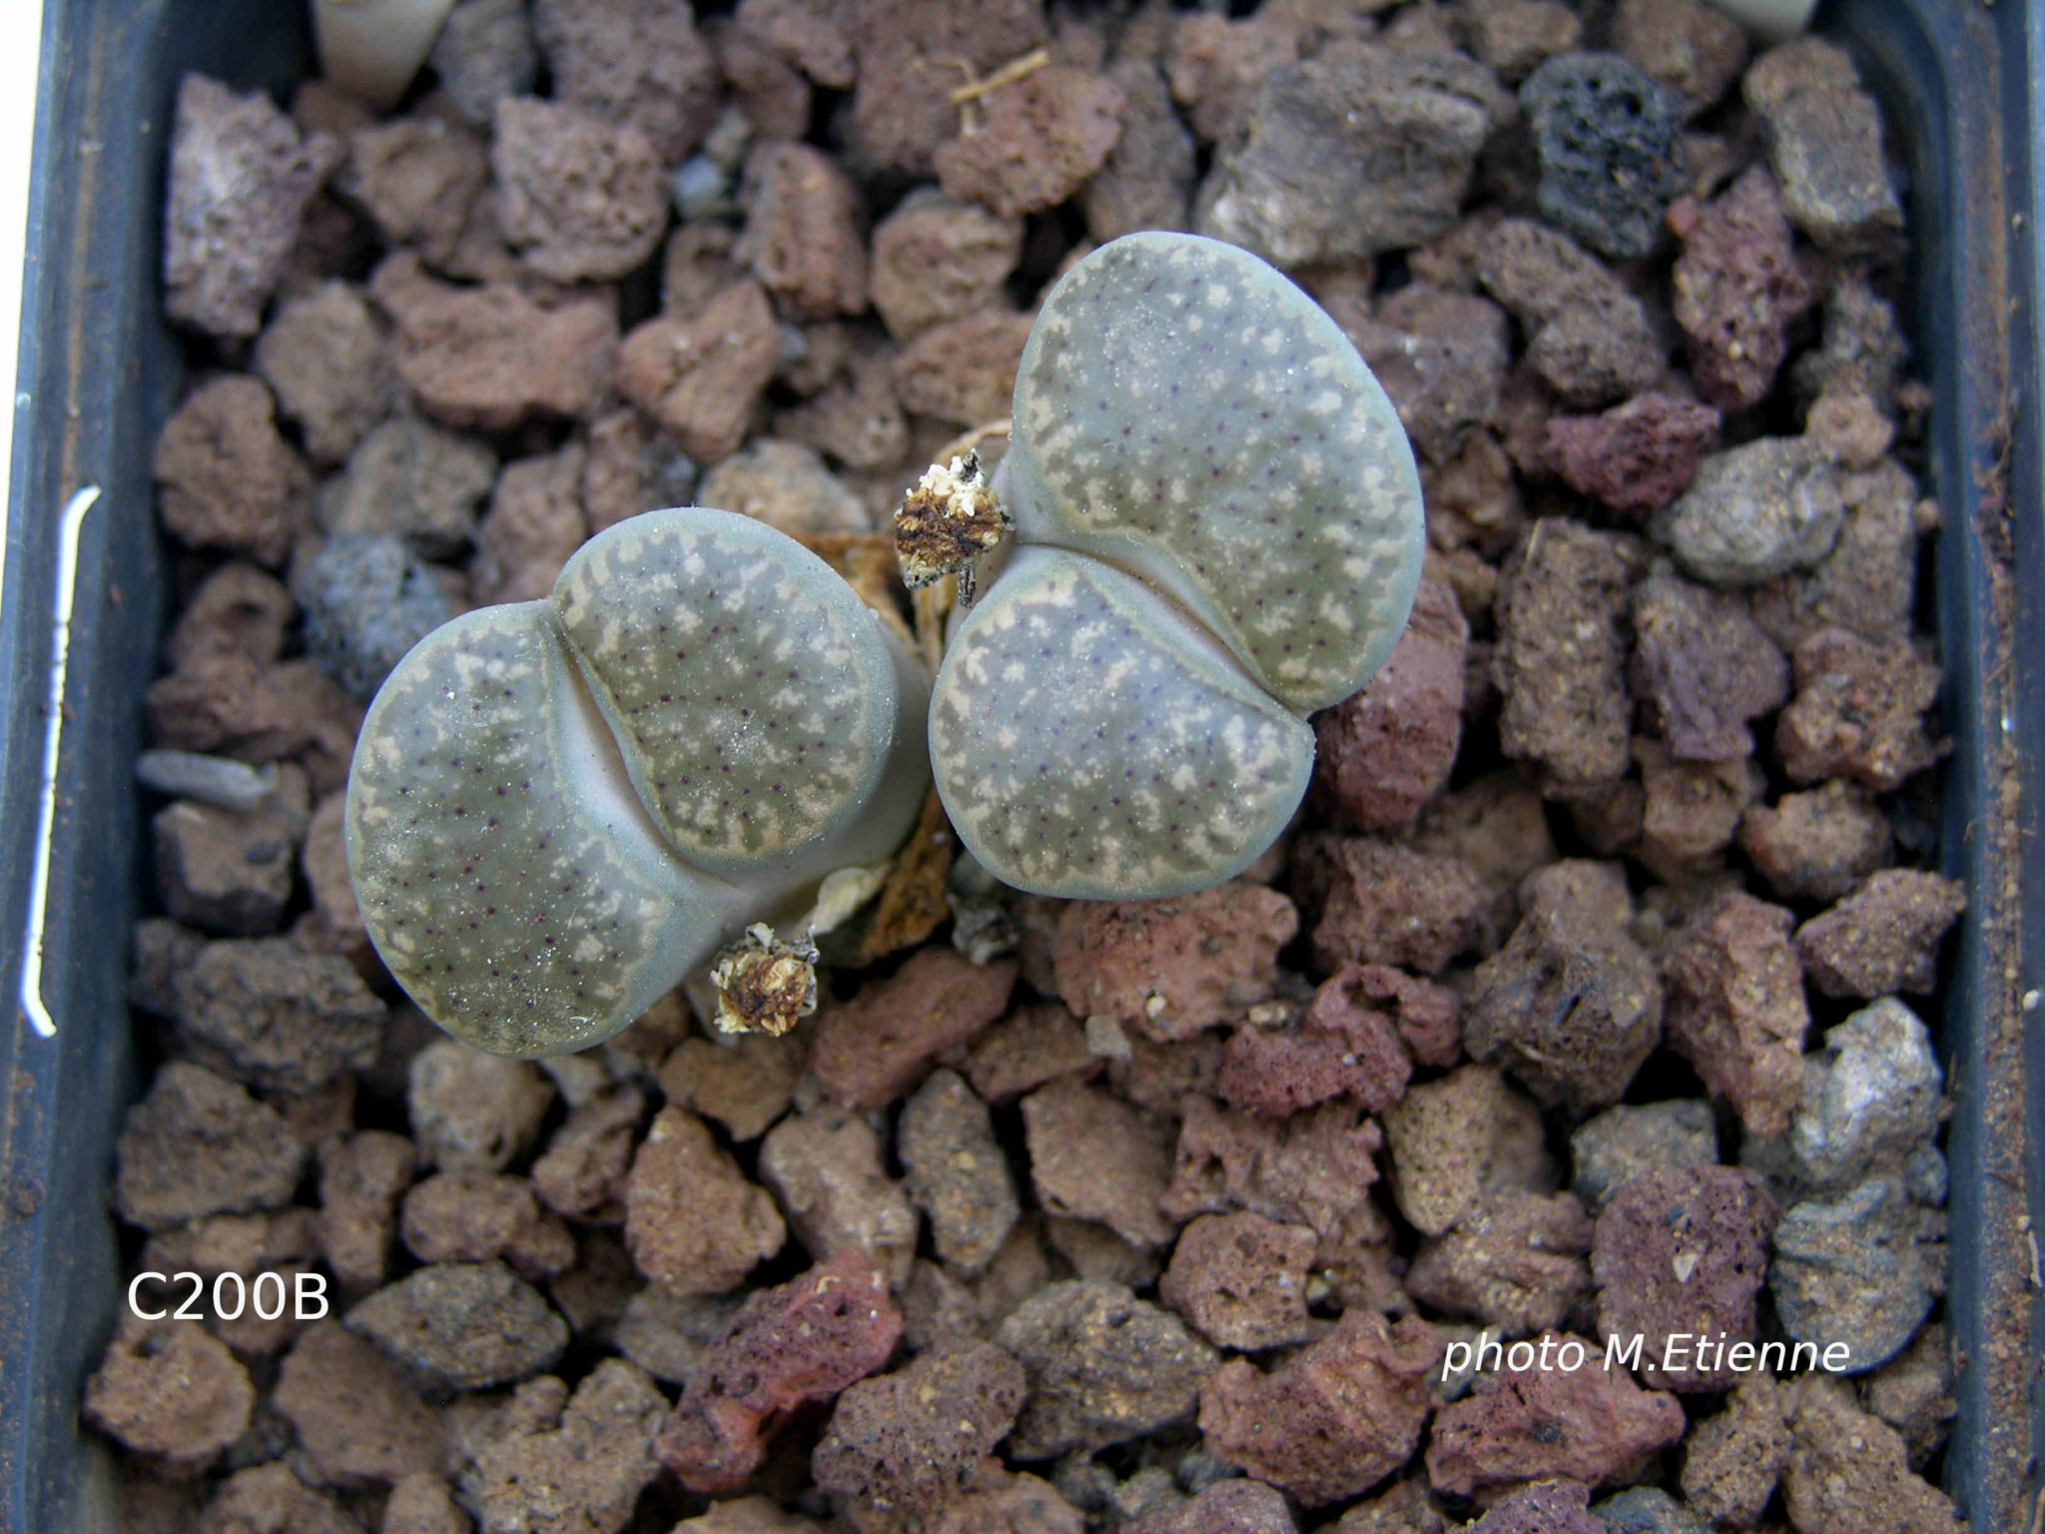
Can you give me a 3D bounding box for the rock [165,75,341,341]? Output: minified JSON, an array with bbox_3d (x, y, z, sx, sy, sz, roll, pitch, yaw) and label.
[{"bbox_3d":[-0.031,-0.022,0.207,0.006,0.006,0.010,2,74,2],"label":"rock"}]

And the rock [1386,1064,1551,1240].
[{"bbox_3d":[0.018,0.015,0.210,0.006,0.005,0.006,-11,78,-2],"label":"rock"}]

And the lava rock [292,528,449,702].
[{"bbox_3d":[-0.023,-0.005,0.187,0.006,0.005,0.005,30,74,8],"label":"lava rock"}]

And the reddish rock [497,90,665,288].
[{"bbox_3d":[-0.018,-0.023,0.207,0.007,0.006,0.007,5,73,2],"label":"reddish rock"}]

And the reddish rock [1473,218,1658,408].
[{"bbox_3d":[0.023,-0.019,0.216,0.005,0.005,0.009,-28,79,-6],"label":"reddish rock"}]

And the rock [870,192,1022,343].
[{"bbox_3d":[-0.003,-0.021,0.218,0.006,0.005,0.006,-16,78,-3],"label":"rock"}]

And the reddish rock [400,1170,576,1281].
[{"bbox_3d":[-0.018,0.016,0.180,0.006,0.003,0.003,18,73,5],"label":"reddish rock"}]

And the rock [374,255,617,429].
[{"bbox_3d":[-0.021,-0.017,0.206,0.009,0.005,0.006,8,73,2],"label":"rock"}]

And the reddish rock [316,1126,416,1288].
[{"bbox_3d":[-0.027,0.018,0.208,0.004,0.004,0.006,12,78,3],"label":"reddish rock"}]

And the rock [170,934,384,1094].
[{"bbox_3d":[-0.026,0.009,0.183,0.007,0.004,0.005,12,72,3],"label":"rock"}]

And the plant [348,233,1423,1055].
[{"bbox_3d":[-0.004,-0.001,0.183,0.039,0.016,0.022,-30,75,-5],"label":"plant"}]

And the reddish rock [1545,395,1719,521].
[{"bbox_3d":[0.022,-0.011,0.188,0.006,0.004,0.004,-12,75,0],"label":"reddish rock"}]

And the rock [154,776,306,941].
[{"bbox_3d":[-0.028,0.003,0.188,0.005,0.005,0.006,-11,75,0],"label":"rock"}]

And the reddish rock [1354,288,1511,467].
[{"bbox_3d":[0.016,-0.015,0.207,0.007,0.005,0.007,0,73,0],"label":"reddish rock"}]

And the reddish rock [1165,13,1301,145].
[{"bbox_3d":[0.009,-0.028,0.210,0.006,0.005,0.005,0,73,0],"label":"reddish rock"}]

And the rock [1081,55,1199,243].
[{"bbox_3d":[0.005,-0.025,0.209,0.005,0.004,0.008,1,74,2],"label":"rock"}]

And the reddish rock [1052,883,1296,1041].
[{"bbox_3d":[0.005,0.007,0.184,0.008,0.004,0.006,-8,72,-4],"label":"reddish rock"}]

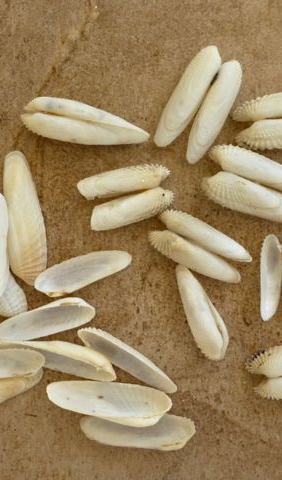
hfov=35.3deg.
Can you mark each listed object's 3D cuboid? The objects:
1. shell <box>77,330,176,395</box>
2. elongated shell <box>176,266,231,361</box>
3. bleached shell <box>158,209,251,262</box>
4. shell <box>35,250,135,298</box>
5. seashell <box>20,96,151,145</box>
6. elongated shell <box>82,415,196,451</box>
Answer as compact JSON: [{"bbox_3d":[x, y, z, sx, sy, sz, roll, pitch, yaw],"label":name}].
[{"bbox_3d":[-0.008,0.068,0.250,0.063,0.011,0.014,30,82,5],"label":"shell"},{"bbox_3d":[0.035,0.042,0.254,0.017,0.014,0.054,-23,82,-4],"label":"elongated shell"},{"bbox_3d":[0.038,-0.002,0.263,0.060,0.011,0.013,26,82,4],"label":"bleached shell"},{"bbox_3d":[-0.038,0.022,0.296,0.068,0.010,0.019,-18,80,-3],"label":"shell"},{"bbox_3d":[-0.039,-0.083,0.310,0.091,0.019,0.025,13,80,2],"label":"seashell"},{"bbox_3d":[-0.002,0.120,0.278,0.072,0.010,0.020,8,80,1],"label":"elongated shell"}]

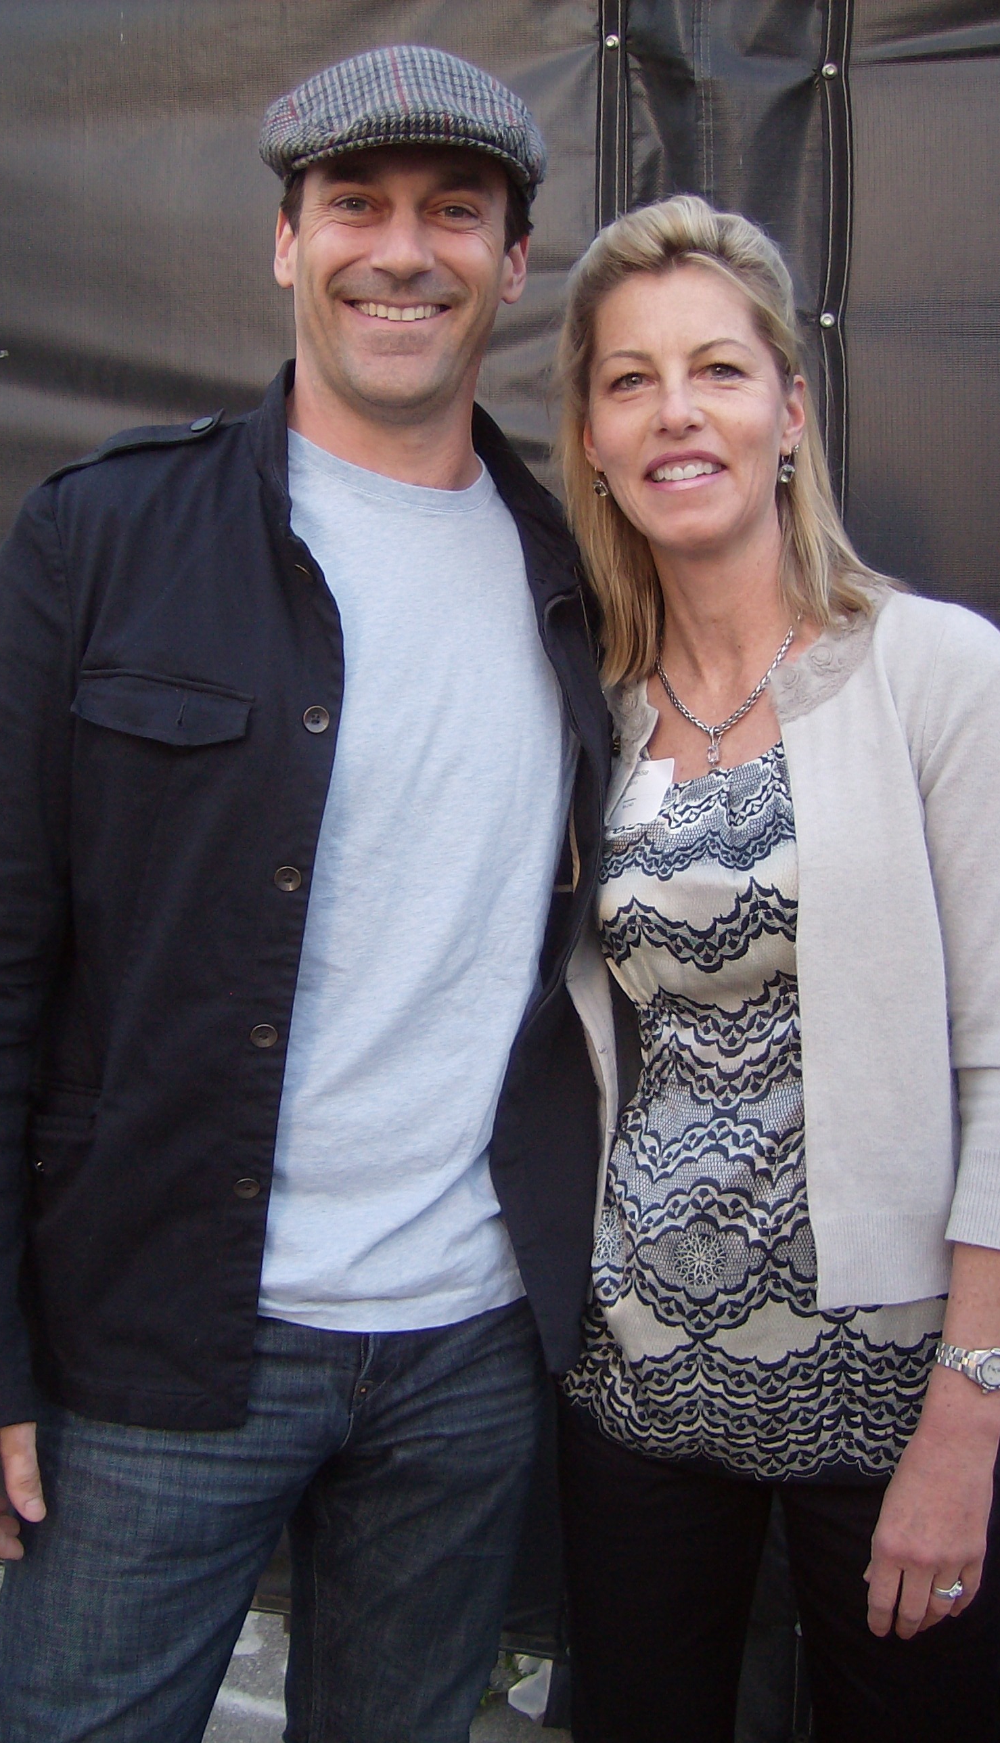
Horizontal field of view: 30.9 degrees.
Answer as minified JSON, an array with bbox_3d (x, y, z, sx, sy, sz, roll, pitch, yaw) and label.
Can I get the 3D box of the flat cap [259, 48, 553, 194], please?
[{"bbox_3d":[-0.067,-0.532,1.291,0.209,0.114,0.275,4,13,-6],"label":"flat cap"}]

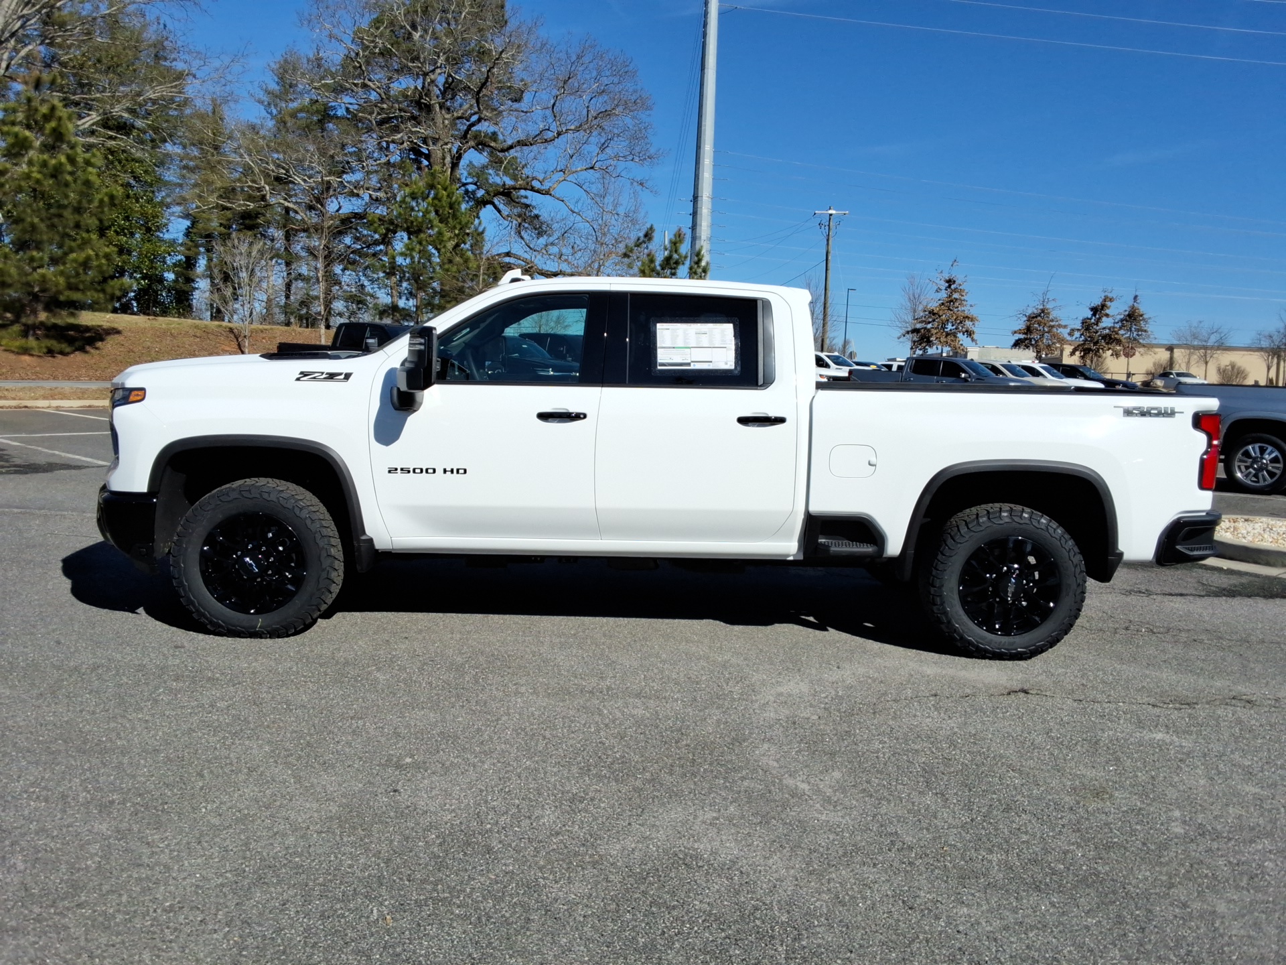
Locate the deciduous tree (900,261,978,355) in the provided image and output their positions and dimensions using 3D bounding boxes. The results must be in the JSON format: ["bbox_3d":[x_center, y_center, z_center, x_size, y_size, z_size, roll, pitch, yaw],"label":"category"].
[{"bbox_3d":[13.084,-6.597,46.000,3.400,6.310,3.400,2,7,0],"label":"deciduous tree"}]

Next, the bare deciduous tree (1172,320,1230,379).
[{"bbox_3d":[42.998,-9.697,80.000,4.200,5.560,4.200,2,7,0],"label":"bare deciduous tree"}]

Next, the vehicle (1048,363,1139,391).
[{"bbox_3d":[15.732,-3.371,38.302,5.750,1.900,2.030,8,9,42],"label":"vehicle"}]

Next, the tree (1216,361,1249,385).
[{"bbox_3d":[45.317,-8.276,80.130,2.218,2.241,2.218,6,8,29],"label":"tree"}]

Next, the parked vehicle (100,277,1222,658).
[{"bbox_3d":[0.108,-0.215,6.457,6.350,2.040,2.150,2,7,-2],"label":"parked vehicle"}]

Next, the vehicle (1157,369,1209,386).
[{"bbox_3d":[37.099,-7.023,72.000,1.850,1.430,4.750,1,7,-5],"label":"vehicle"}]

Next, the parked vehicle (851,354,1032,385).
[{"bbox_3d":[9.887,-3.121,34.112,5.890,1.930,2.060,8,9,42],"label":"parked vehicle"}]

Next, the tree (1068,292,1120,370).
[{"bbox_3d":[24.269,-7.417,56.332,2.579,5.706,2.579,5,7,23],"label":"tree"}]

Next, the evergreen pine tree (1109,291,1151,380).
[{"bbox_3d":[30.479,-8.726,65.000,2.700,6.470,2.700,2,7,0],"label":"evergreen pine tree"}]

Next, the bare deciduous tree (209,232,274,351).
[{"bbox_3d":[-15.859,-7.326,41.000,2.500,5.030,2.500,2,7,0],"label":"bare deciduous tree"}]

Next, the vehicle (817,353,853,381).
[{"bbox_3d":[6.736,-4.029,40.519,6.300,2.040,2.080,8,9,40],"label":"vehicle"}]

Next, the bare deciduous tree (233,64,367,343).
[{"bbox_3d":[-14.942,-11.998,45.721,5.576,12.387,5.576,0,7,-18],"label":"bare deciduous tree"}]

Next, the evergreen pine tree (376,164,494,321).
[{"bbox_3d":[-9.374,-10.304,47.000,5.200,8.130,5.200,2,7,0],"label":"evergreen pine tree"}]

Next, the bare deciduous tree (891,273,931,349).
[{"bbox_3d":[16.383,-9.345,64.416,2.334,7.138,2.334,4,7,14],"label":"bare deciduous tree"}]

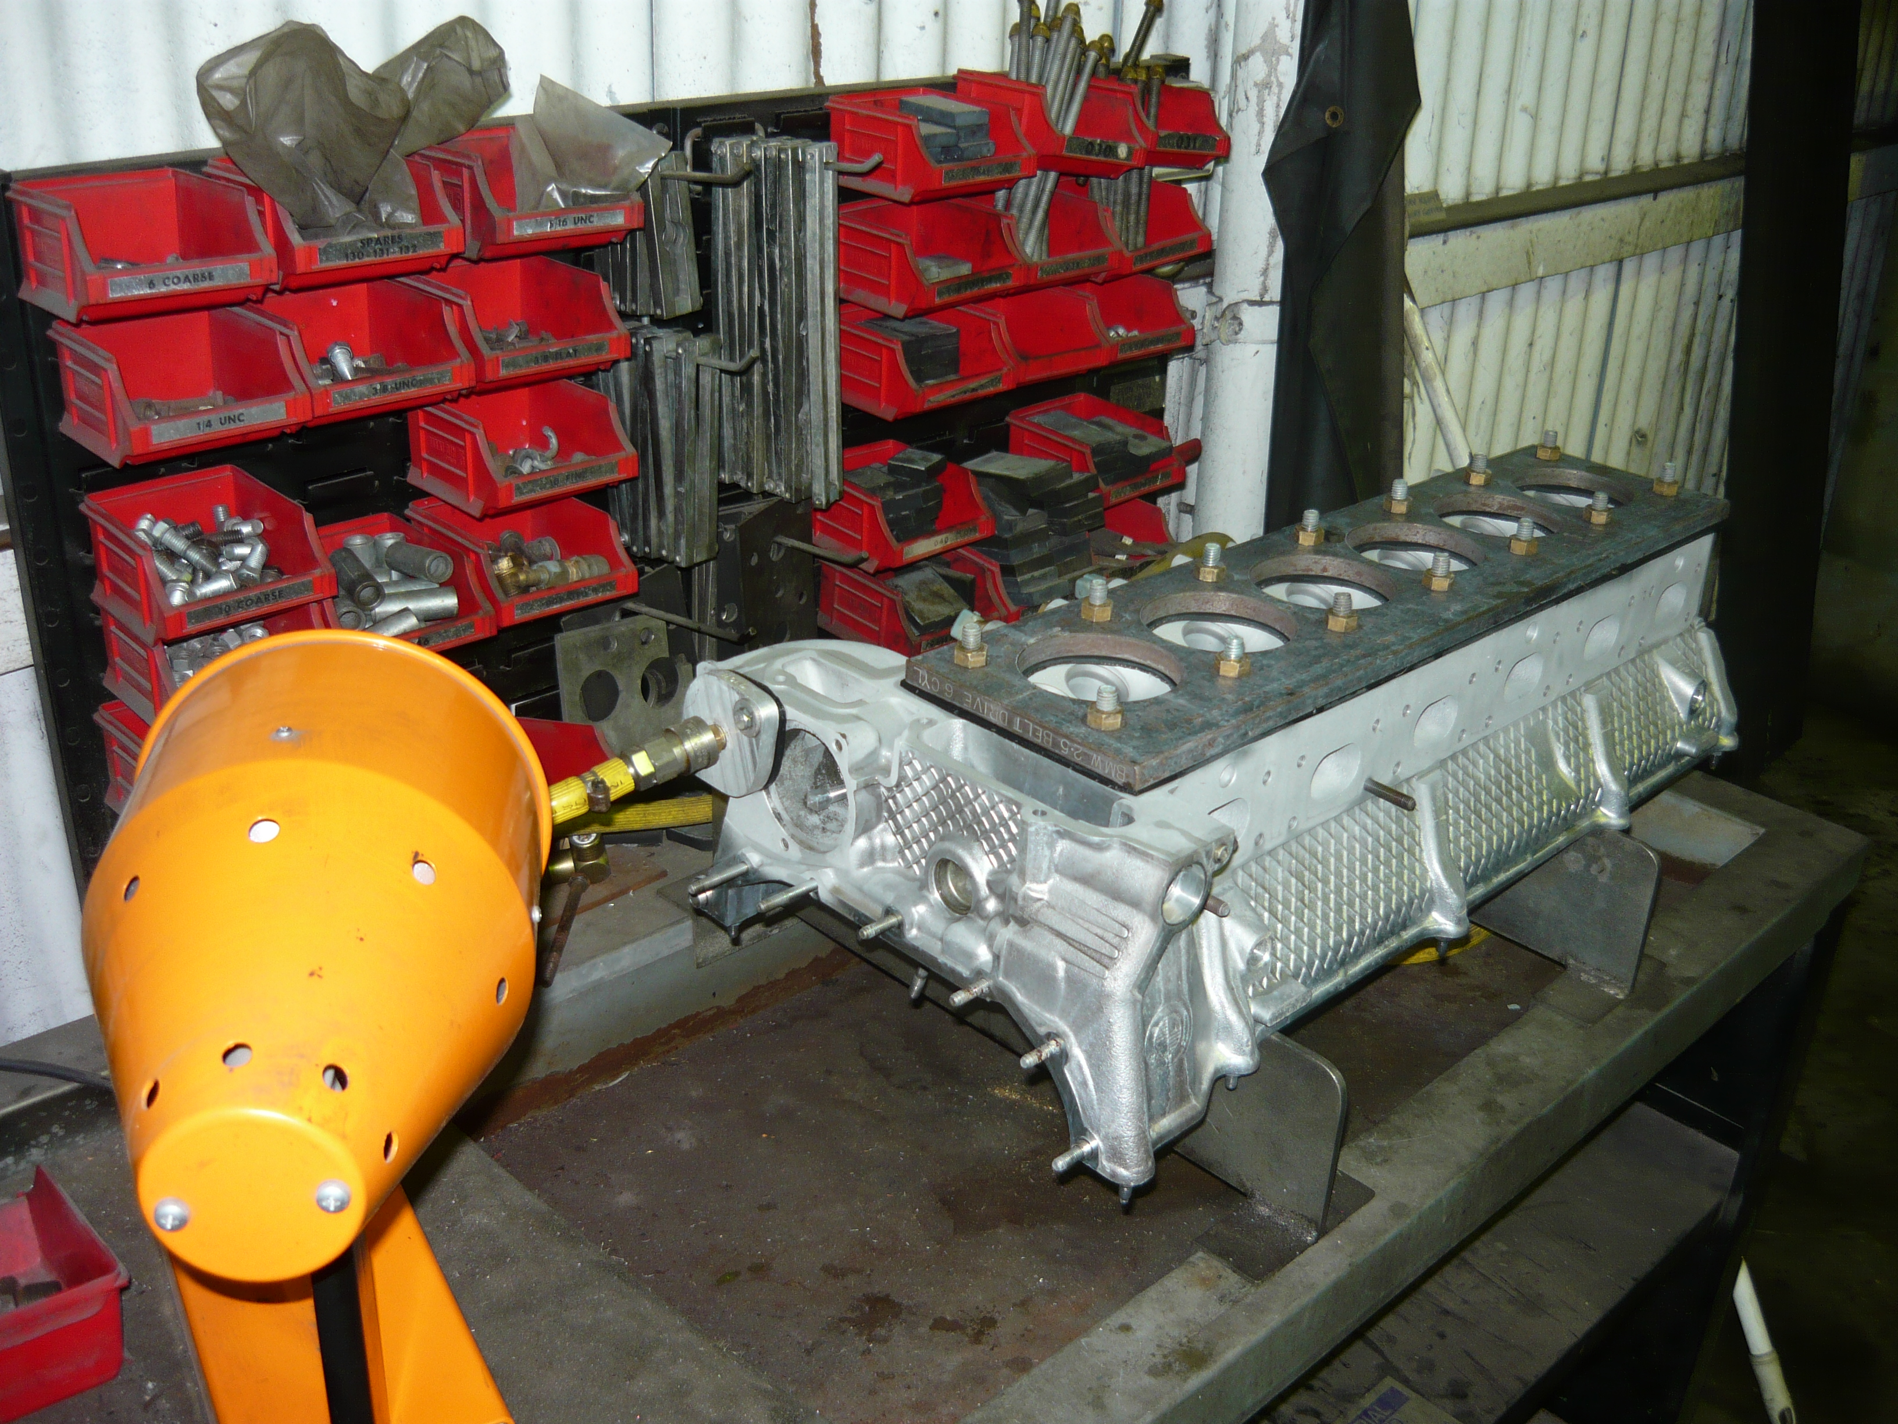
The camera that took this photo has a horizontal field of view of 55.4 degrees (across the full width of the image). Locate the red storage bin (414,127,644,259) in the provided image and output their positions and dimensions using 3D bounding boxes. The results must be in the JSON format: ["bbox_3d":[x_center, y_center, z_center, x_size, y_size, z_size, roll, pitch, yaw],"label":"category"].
[{"bbox_3d":[-0.284,-0.343,1.196,0.104,0.068,0.134,-20,33,-37],"label":"red storage bin"}]

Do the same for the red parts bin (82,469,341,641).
[{"bbox_3d":[-0.465,-0.095,1.131,0.106,0.068,0.138,-21,32,-38],"label":"red parts bin"}]

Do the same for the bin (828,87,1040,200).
[{"bbox_3d":[-0.016,-0.442,1.419,0.106,0.068,0.138,-21,32,-38],"label":"bin"}]

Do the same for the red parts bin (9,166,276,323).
[{"bbox_3d":[-0.468,-0.270,1.048,0.104,0.068,0.134,-20,33,-37],"label":"red parts bin"}]

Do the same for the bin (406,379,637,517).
[{"bbox_3d":[-0.299,-0.186,1.259,0.104,0.068,0.134,-20,33,-37],"label":"bin"}]

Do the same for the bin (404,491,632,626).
[{"bbox_3d":[-0.306,-0.109,1.285,0.106,0.068,0.138,-21,32,-38],"label":"bin"}]

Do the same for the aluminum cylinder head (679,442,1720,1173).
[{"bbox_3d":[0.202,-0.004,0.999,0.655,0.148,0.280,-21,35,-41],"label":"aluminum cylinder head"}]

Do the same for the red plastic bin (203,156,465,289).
[{"bbox_3d":[-0.382,-0.305,1.114,0.106,0.068,0.138,-21,32,-38],"label":"red plastic bin"}]

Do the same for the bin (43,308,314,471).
[{"bbox_3d":[-0.462,-0.197,1.091,0.104,0.068,0.134,-20,33,-37],"label":"bin"}]

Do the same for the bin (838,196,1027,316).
[{"bbox_3d":[-0.021,-0.363,1.452,0.106,0.068,0.138,-21,32,-38],"label":"bin"}]

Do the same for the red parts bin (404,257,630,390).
[{"bbox_3d":[-0.297,-0.263,1.222,0.104,0.068,0.134,-20,33,-37],"label":"red parts bin"}]

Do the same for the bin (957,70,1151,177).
[{"bbox_3d":[0.094,-0.563,1.744,0.125,0.075,0.160,-9,27,-42],"label":"bin"}]

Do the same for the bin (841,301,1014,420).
[{"bbox_3d":[-0.030,-0.288,1.479,0.106,0.068,0.138,-21,32,-38],"label":"bin"}]

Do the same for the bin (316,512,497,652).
[{"bbox_3d":[-0.389,-0.075,1.225,0.104,0.068,0.134,-20,33,-37],"label":"bin"}]

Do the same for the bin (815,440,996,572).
[{"bbox_3d":[-0.045,-0.170,1.522,0.104,0.068,0.134,-20,33,-37],"label":"bin"}]

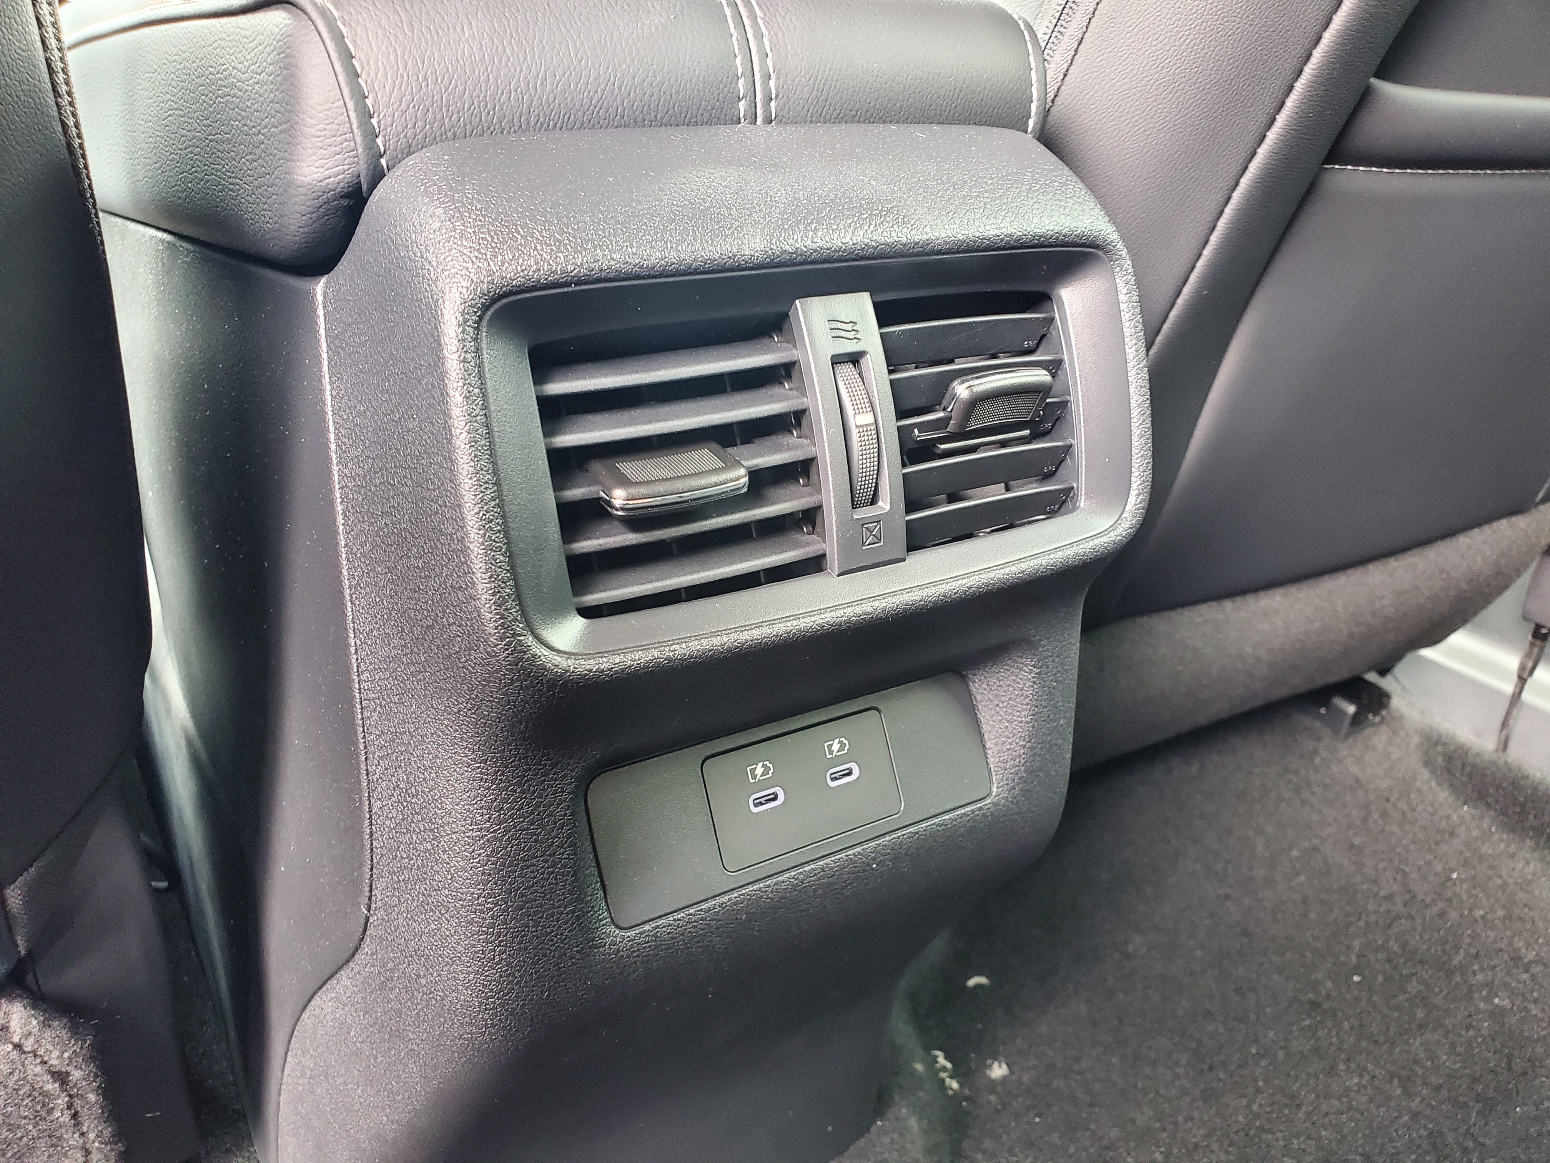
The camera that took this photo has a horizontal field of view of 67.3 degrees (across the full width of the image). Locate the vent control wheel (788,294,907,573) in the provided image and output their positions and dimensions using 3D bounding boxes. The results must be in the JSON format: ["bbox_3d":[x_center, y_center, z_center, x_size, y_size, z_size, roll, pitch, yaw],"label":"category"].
[{"bbox_3d":[0.017,-0.036,0.282,0.021,0.064,0.014,-13,11,-28],"label":"vent control wheel"}]

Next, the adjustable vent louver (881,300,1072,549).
[{"bbox_3d":[0.050,-0.043,0.302,0.059,0.056,0.024,-13,11,-28],"label":"adjustable vent louver"}]

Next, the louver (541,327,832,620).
[{"bbox_3d":[-0.018,-0.027,0.266,0.060,0.056,0.024,-13,11,-28],"label":"louver"}]

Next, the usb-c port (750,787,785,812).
[{"bbox_3d":[-0.004,0.062,0.335,0.011,0.006,0.006,-13,0,-28],"label":"usb-c port"}]

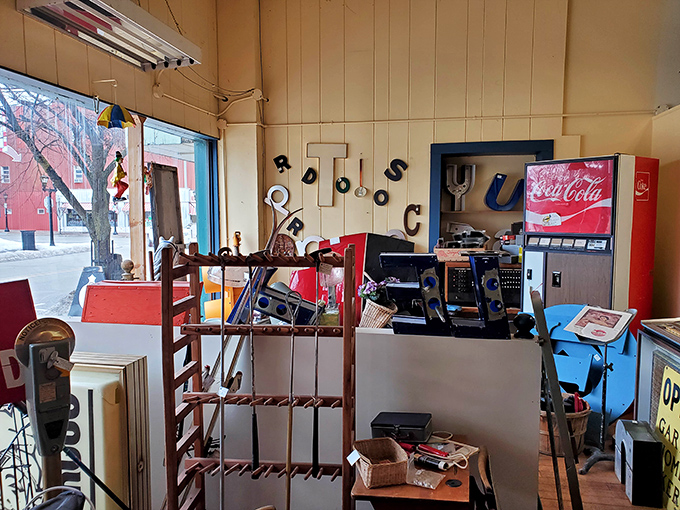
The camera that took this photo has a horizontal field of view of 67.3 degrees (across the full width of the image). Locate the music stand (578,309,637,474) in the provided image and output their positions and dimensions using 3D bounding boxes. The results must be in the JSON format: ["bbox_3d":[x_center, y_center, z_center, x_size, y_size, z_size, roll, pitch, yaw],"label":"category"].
[{"bbox_3d":[1.546,0.767,2.981,0.340,0.915,0.340,-2,5,-24],"label":"music stand"}]

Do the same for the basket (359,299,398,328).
[{"bbox_3d":[0.183,0.313,2.523,0.165,0.150,0.165,20,10,-2],"label":"basket"}]

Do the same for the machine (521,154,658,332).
[{"bbox_3d":[1.903,0.213,3.959,0.620,1.853,0.705,-4,6,-36],"label":"machine"}]

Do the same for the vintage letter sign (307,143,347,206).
[{"bbox_3d":[-0.117,-0.766,4.910,0.383,0.597,0.060,1,5,12],"label":"vintage letter sign"}]

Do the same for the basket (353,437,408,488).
[{"bbox_3d":[0.147,0.749,1.835,0.145,0.097,0.178,-1,5,-16],"label":"basket"}]

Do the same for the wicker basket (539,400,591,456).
[{"bbox_3d":[1.388,1.068,3.197,0.349,0.279,0.349,0,5,0],"label":"wicker basket"}]

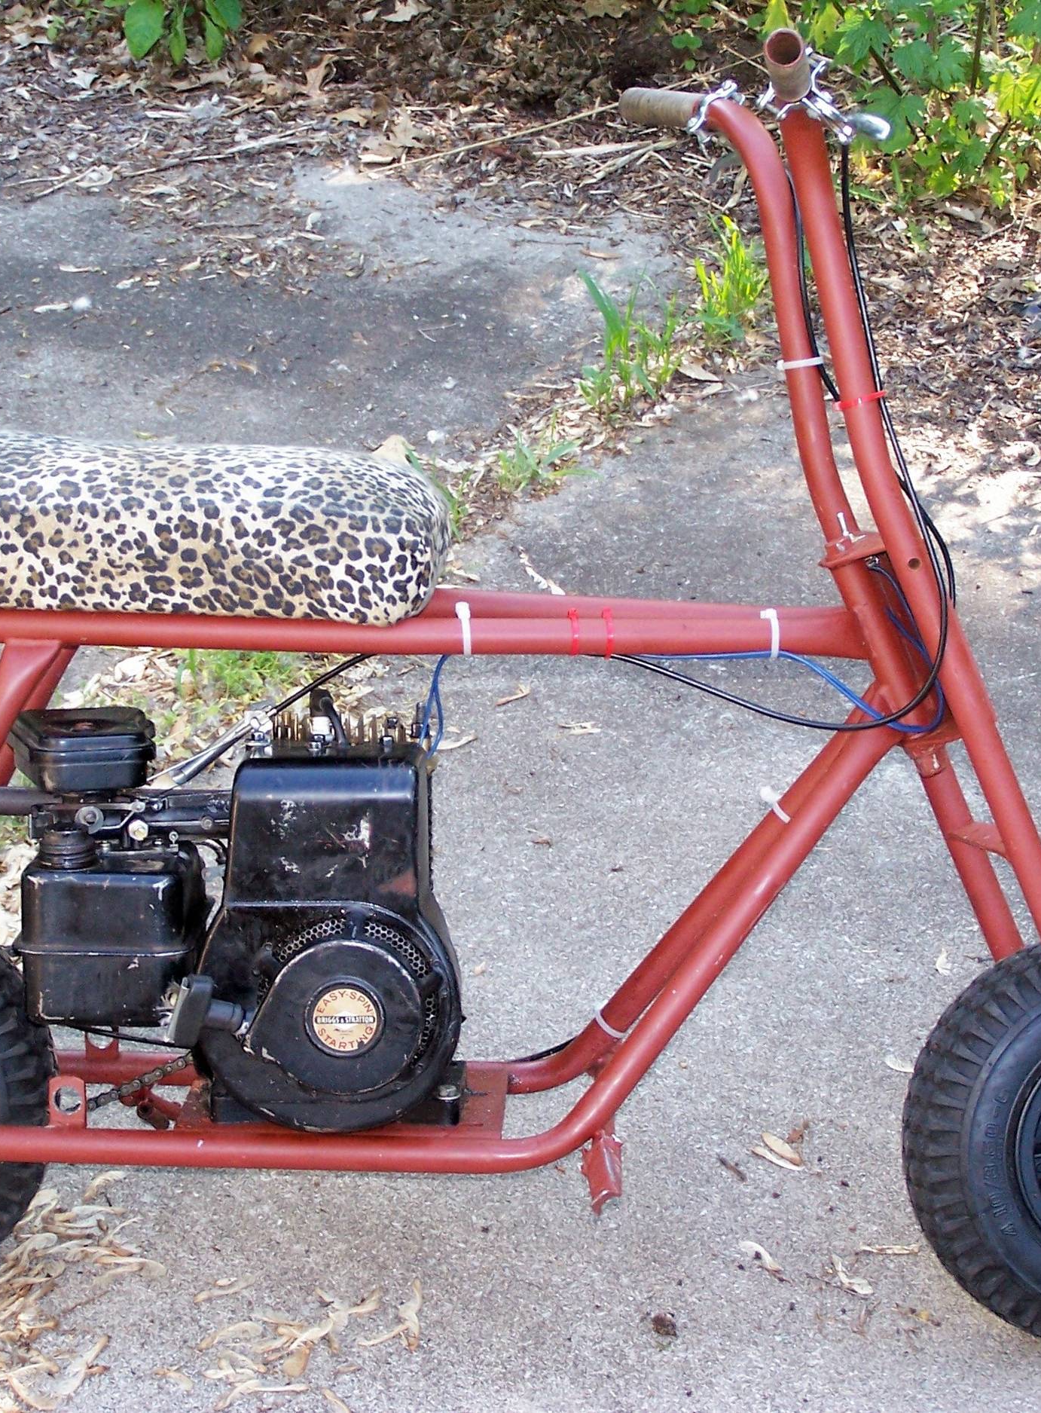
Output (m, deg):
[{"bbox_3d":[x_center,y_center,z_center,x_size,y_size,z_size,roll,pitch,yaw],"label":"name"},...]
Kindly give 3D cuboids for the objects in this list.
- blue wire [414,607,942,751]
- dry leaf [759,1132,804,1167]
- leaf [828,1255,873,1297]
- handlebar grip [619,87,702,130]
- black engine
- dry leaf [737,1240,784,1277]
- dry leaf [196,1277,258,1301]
[{"bbox_3d":[0.112,-0.019,2.629,0.374,0.105,0.075,2,11,2],"label":"blue wire"},{"bbox_3d":[0.215,0.363,3.026,0.015,0.012,0.061,-10,25,-26],"label":"dry leaf"},{"bbox_3d":[0.257,0.439,2.843,0.020,0.010,0.065,-8,24,-23],"label":"leaf"},{"bbox_3d":[0.109,-0.464,2.825,0.027,0.027,0.112,-10,13,-25],"label":"handlebar grip"},{"bbox_3d":[-0.205,0.147,2.705,0.338,0.305,0.250,2,11,2],"label":"black engine"},{"bbox_3d":[0.191,0.429,2.866,0.015,0.008,0.054,-12,25,-29],"label":"dry leaf"},{"bbox_3d":[-0.225,0.445,2.803,0.058,0.008,0.011,-15,27,-35],"label":"dry leaf"}]

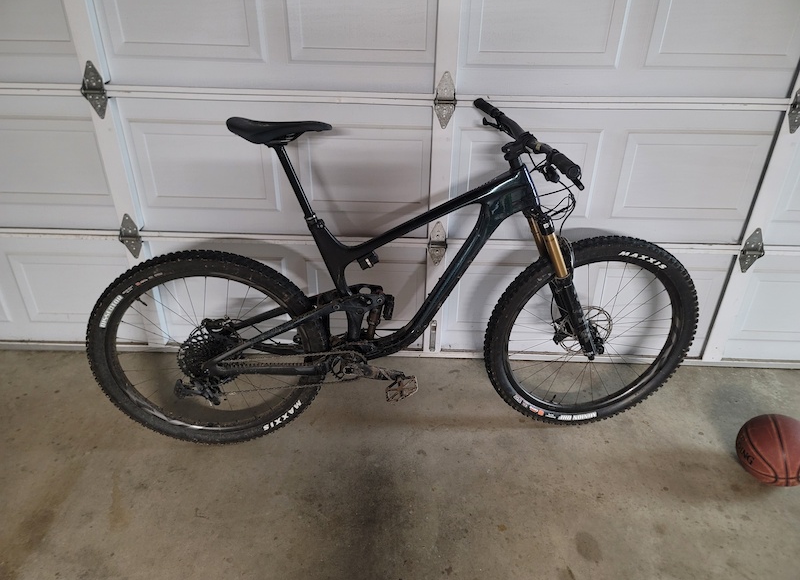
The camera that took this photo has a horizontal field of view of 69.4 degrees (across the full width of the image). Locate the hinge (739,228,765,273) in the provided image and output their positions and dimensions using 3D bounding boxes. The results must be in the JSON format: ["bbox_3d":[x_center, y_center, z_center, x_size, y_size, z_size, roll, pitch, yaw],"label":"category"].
[{"bbox_3d":[1.330,-0.140,2.180,0.077,0.186,0.032,1,30,1],"label":"hinge"}]

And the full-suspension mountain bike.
[{"bbox_3d":[0.031,0.024,1.836,2.024,1.128,0.780,-2,31,-6],"label":"full-suspension mountain bike"}]

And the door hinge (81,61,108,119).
[{"bbox_3d":[-1.023,-0.665,1.936,0.077,0.186,0.032,1,30,1],"label":"door hinge"}]

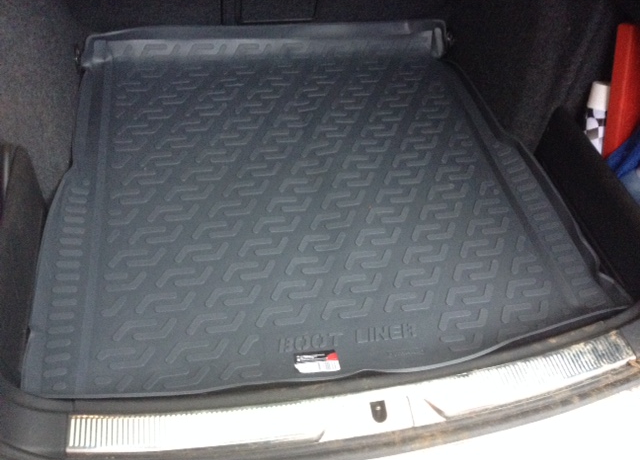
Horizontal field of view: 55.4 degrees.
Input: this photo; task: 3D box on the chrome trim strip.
[{"bbox_3d":[0.085,0.282,0.990,0.942,0.030,0.110,-6,48,-9],"label":"chrome trim strip"}]

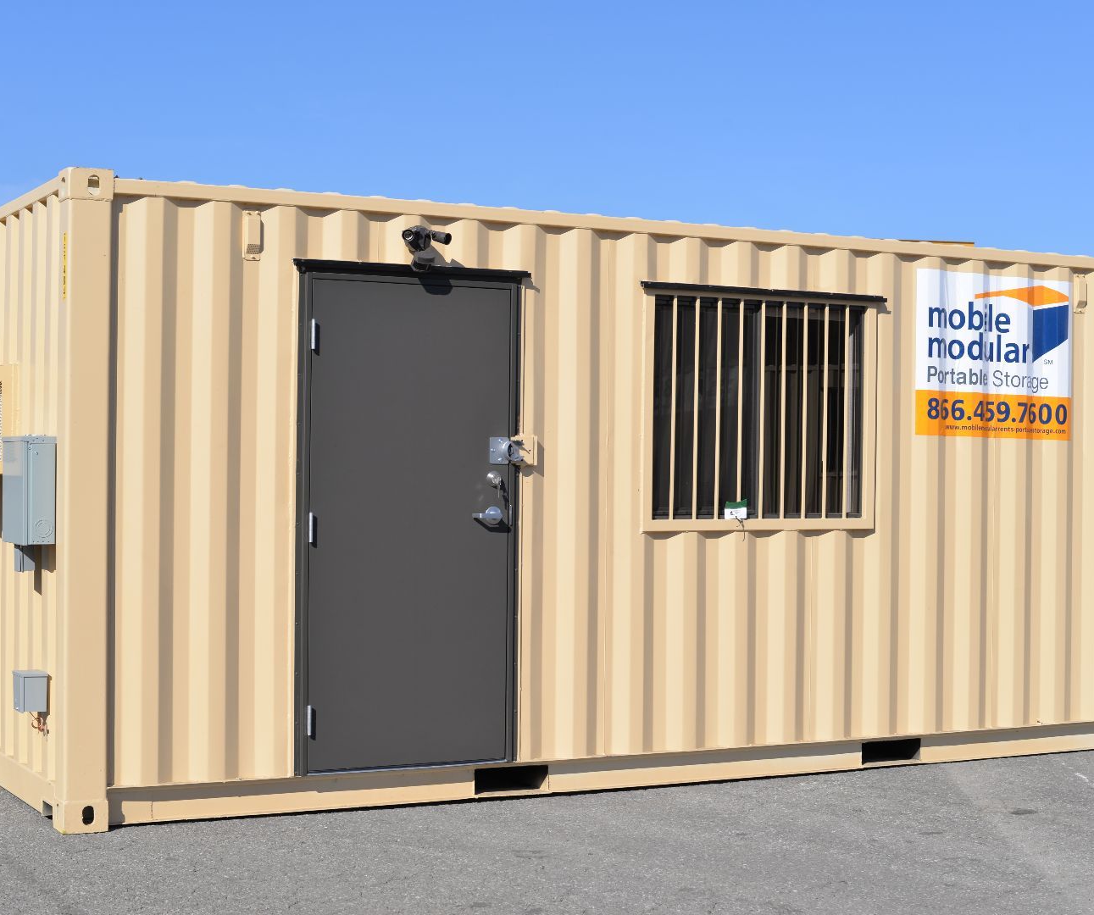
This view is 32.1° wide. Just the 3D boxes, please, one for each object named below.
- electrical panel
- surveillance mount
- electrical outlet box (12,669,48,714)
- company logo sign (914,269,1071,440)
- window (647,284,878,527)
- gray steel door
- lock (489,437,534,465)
[{"bbox_3d":[-2.092,0.135,7.687,0.130,0.428,0.359,1,0,-28],"label":"electrical panel"},{"bbox_3d":[-0.512,-0.879,8.015,0.220,0.189,0.155,1,0,-28],"label":"surveillance mount"},{"bbox_3d":[-2.083,0.947,7.677,0.102,0.150,0.152,1,0,-28],"label":"electrical outlet box"},{"bbox_3d":[2.254,-0.508,9.587,1.010,0.819,0.036,1,0,-28],"label":"company logo sign"},{"bbox_3d":[1.010,-0.211,8.921,1.295,1.113,0.090,1,0,-28],"label":"window"},{"bbox_3d":[-0.591,0.277,8.083,1.013,2.073,0.065,1,0,-28],"label":"gray steel door"},{"bbox_3d":[-0.148,-0.028,8.263,0.204,0.120,0.065,1,0,-28],"label":"lock"}]

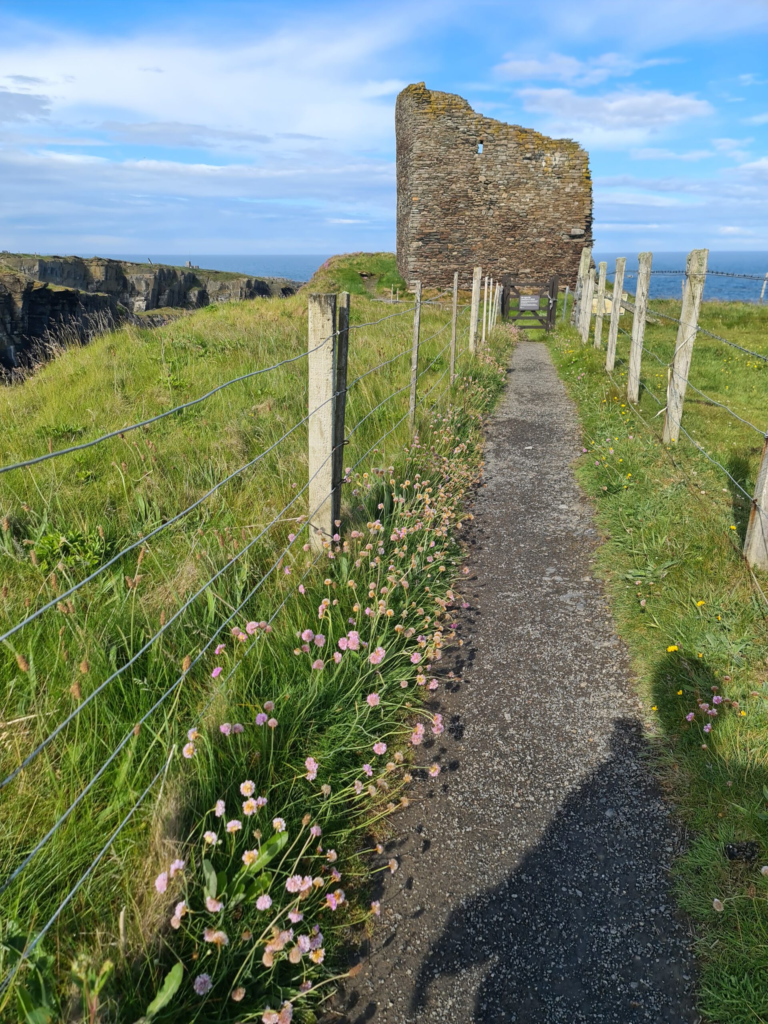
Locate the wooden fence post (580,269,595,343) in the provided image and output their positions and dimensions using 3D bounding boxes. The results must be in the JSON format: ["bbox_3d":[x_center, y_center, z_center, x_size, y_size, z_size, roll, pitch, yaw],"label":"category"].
[{"bbox_3d":[3.486,-3.513,12.641,0.100,1.210,0.100,3,20,10],"label":"wooden fence post"}]

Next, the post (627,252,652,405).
[{"bbox_3d":[2.594,-1.852,7.530,0.108,1.493,0.105,3,20,10],"label":"post"}]

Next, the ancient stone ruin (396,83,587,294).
[{"bbox_3d":[5.499,-16.582,38.678,9.250,9.150,6.800,-2,19,-5],"label":"ancient stone ruin"}]

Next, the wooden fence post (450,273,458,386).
[{"bbox_3d":[0.822,-2.159,8.735,0.046,1.277,0.046,4,20,11],"label":"wooden fence post"}]

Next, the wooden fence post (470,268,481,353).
[{"bbox_3d":[1.418,-3.141,11.513,0.115,1.283,0.110,4,20,11],"label":"wooden fence post"}]

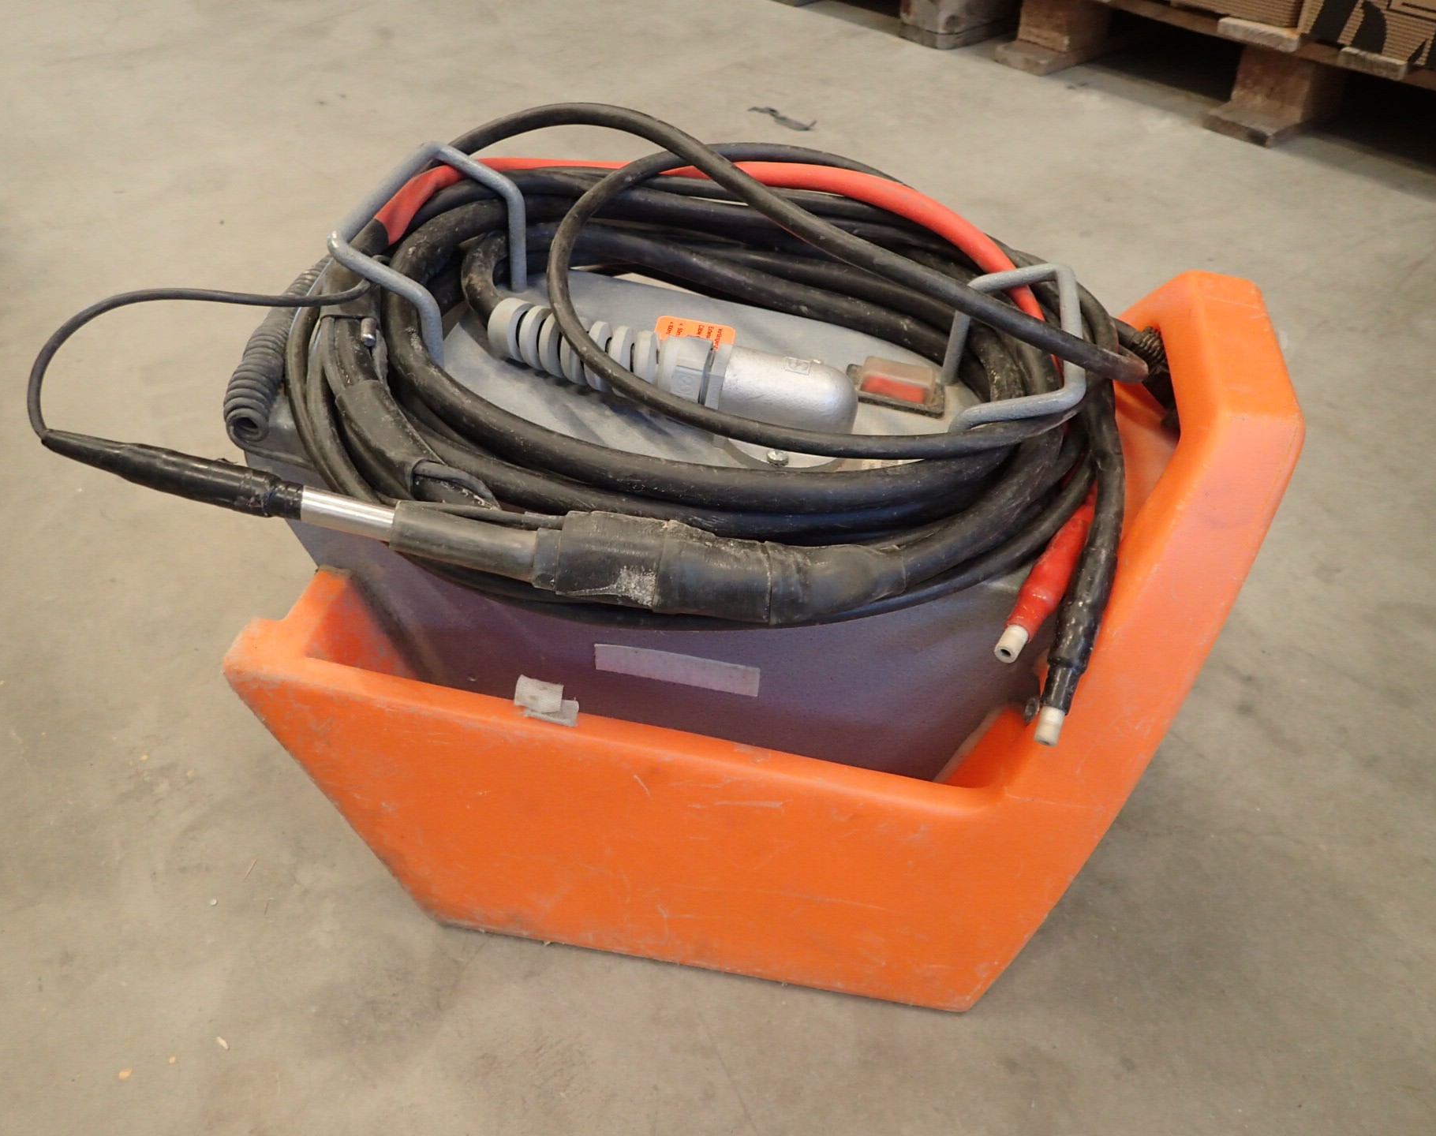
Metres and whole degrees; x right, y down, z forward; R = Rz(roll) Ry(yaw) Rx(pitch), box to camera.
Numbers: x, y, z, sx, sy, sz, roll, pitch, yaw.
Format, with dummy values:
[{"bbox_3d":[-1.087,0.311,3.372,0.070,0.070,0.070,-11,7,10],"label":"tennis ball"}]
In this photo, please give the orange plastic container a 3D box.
[{"bbox_3d":[0.020,0.001,0.614,0.441,0.350,0.316,8,42,7],"label":"orange plastic container"}]

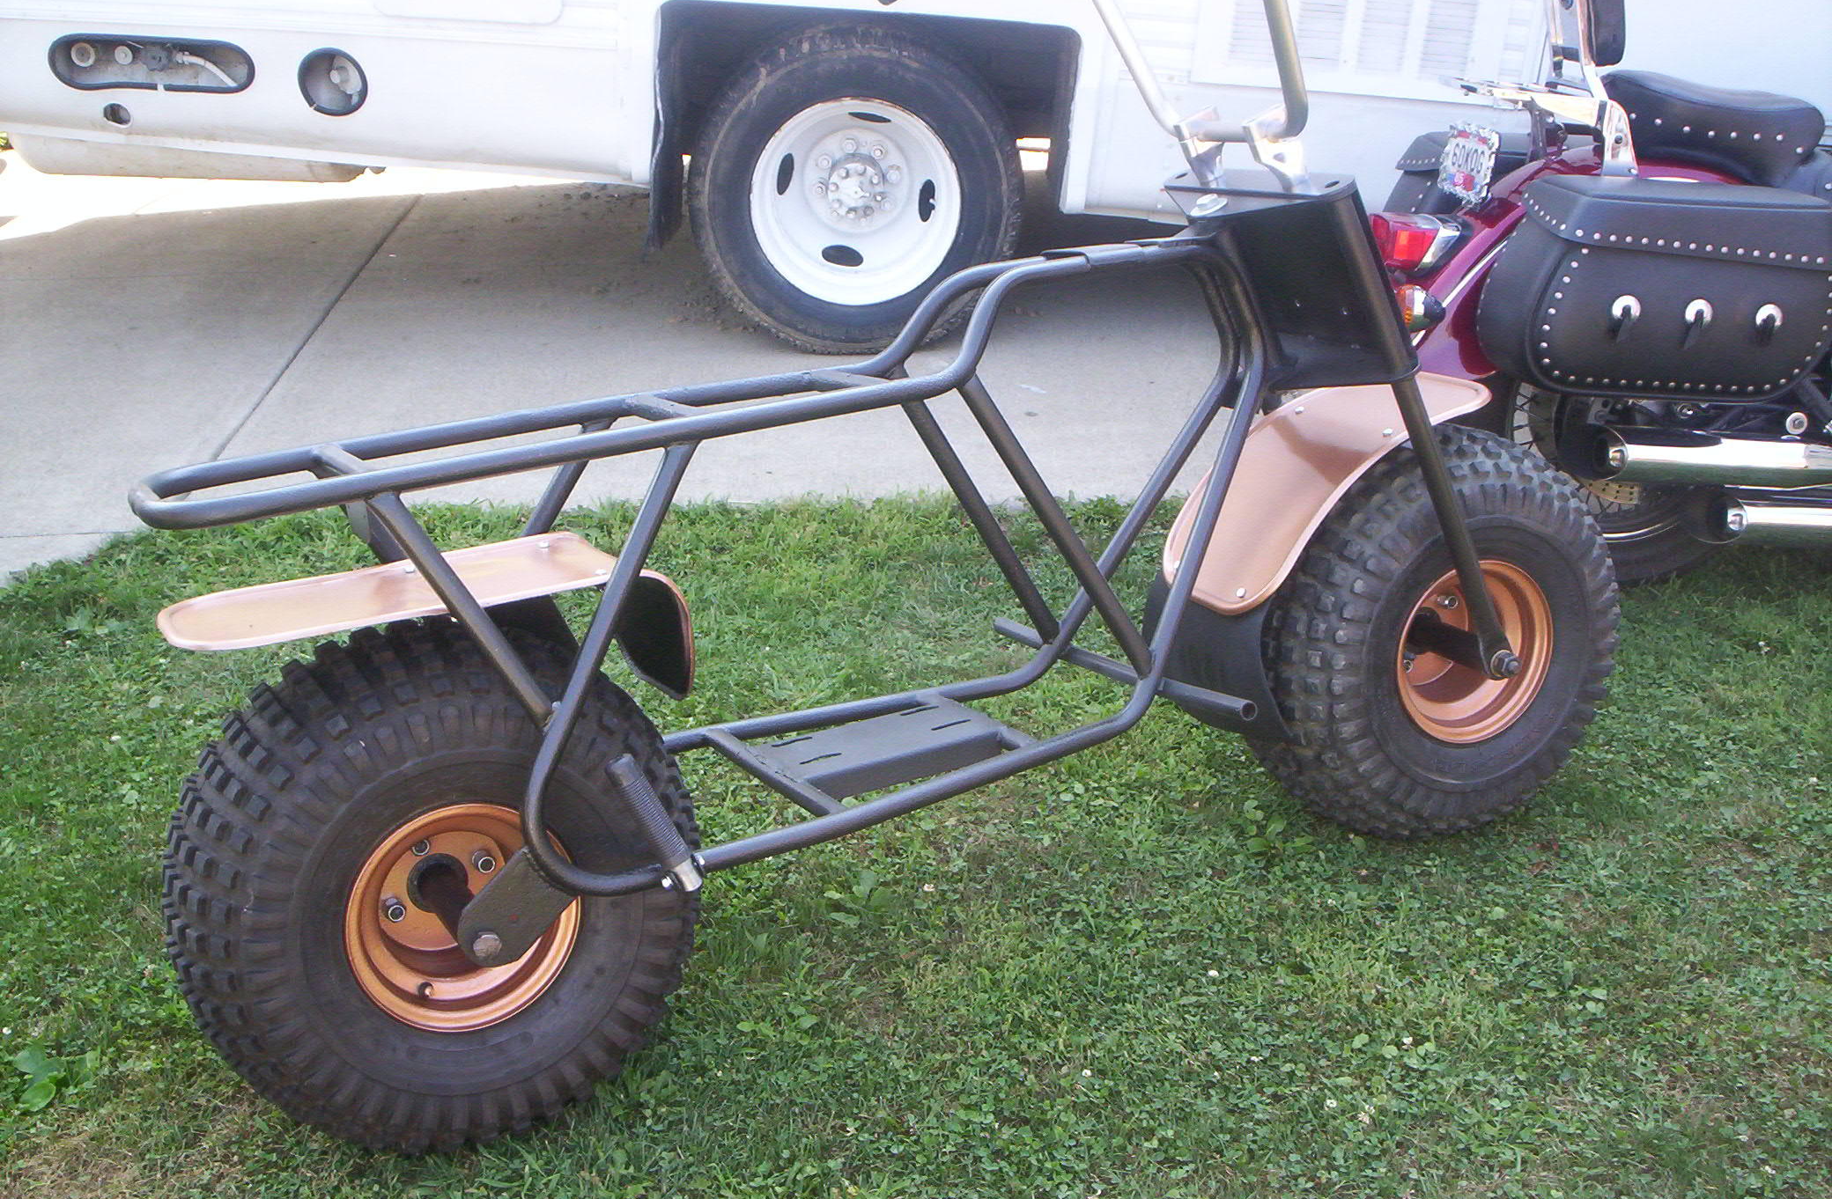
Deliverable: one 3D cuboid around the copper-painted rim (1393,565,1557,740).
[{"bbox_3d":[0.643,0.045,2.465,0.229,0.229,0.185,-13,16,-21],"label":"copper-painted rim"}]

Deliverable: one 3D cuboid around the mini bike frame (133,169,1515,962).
[{"bbox_3d":[-0.050,-0.075,2.167,1.480,0.625,0.560,-13,15,-24],"label":"mini bike frame"}]

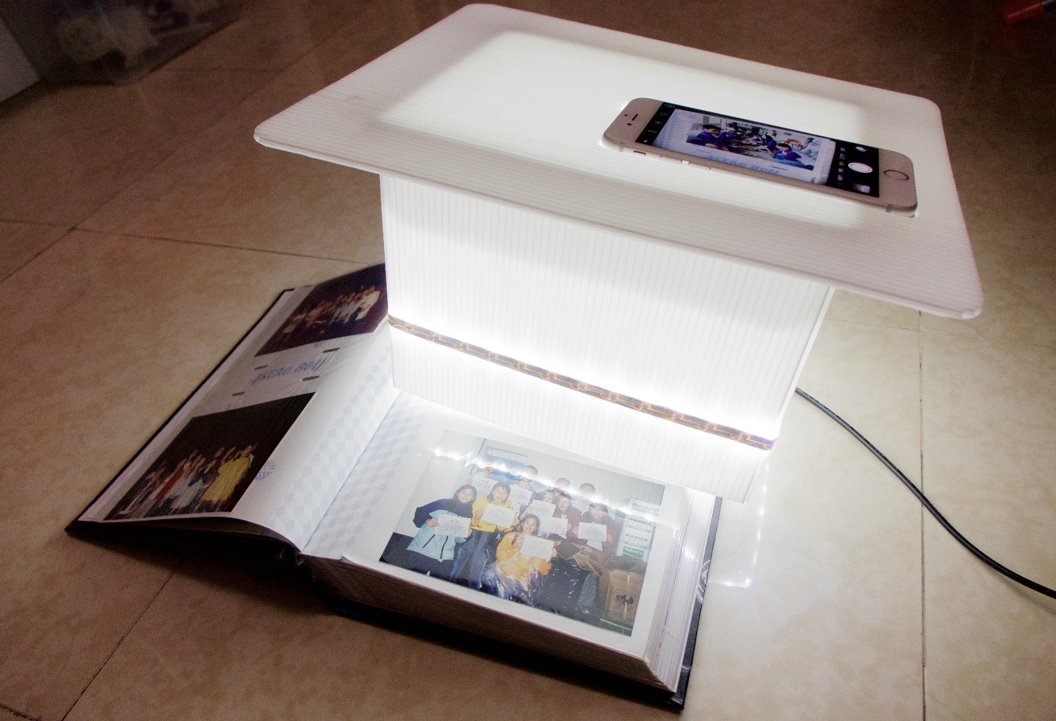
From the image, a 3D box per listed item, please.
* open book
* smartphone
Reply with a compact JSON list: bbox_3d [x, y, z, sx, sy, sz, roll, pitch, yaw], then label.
[{"bbox_3d":[-0.076,0.026,0.462,0.397,0.068,0.253,8,46,19],"label":"open book"},{"bbox_3d":[0.106,-0.096,0.333,0.138,0.007,0.067,18,41,13],"label":"smartphone"}]

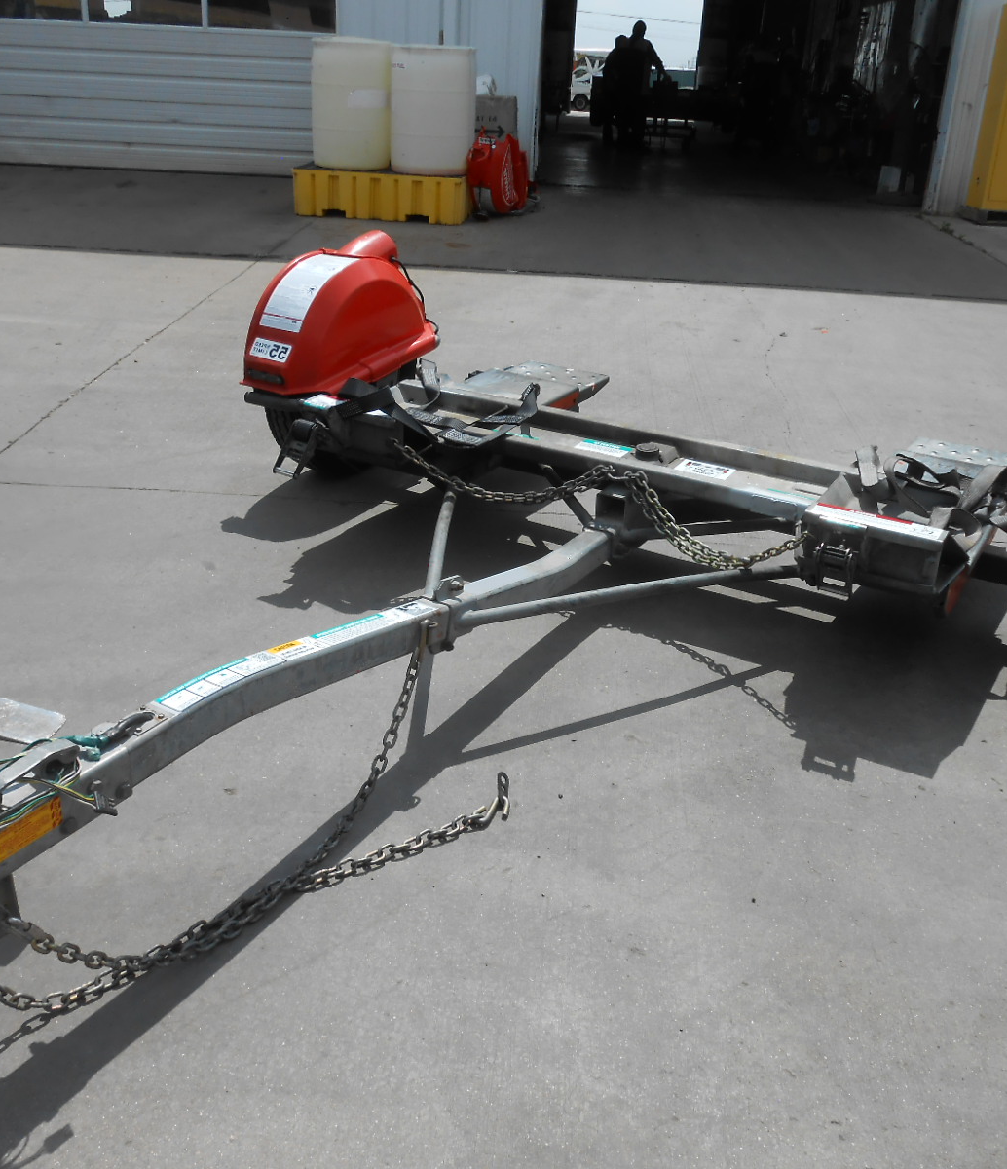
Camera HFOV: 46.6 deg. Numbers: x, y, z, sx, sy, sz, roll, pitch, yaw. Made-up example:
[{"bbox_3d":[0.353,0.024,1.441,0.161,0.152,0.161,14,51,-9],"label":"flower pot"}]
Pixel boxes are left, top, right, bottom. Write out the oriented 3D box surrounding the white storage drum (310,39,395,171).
[{"bbox_3d":[-1.115,-3.551,8.650,0.600,0.870,0.600,5,26,4],"label":"white storage drum"}]

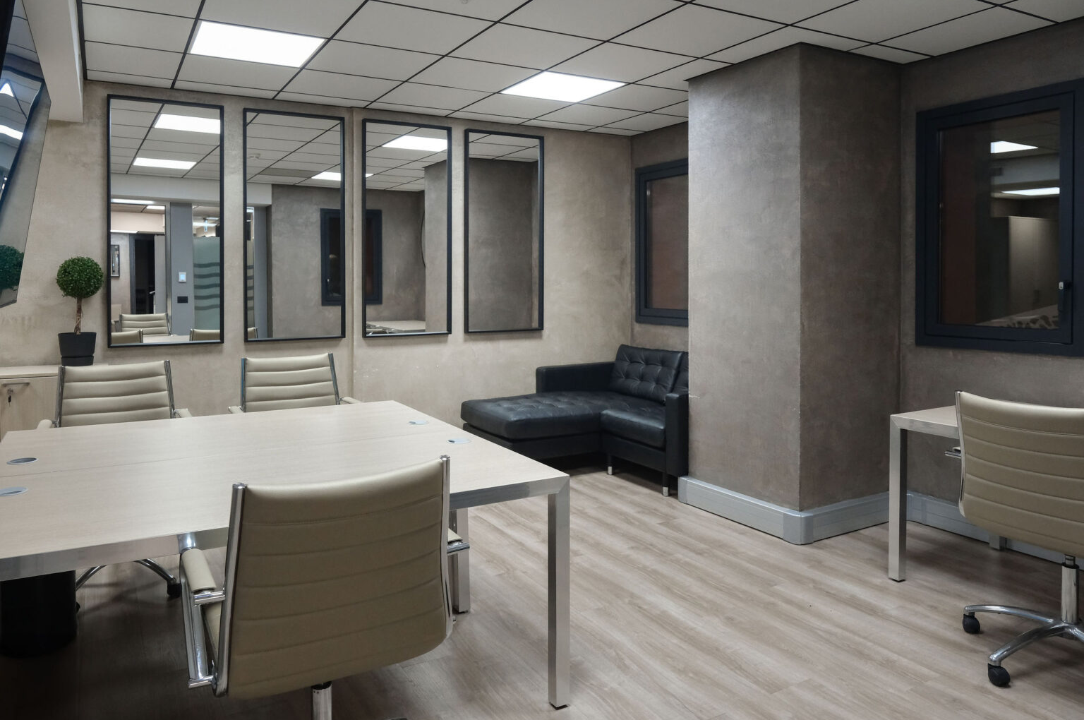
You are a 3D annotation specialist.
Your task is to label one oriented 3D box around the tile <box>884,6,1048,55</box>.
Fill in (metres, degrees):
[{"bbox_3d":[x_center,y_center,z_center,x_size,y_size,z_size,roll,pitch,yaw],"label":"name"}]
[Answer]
[{"bbox_3d":[2.031,-1.584,3.495,0.465,0.020,0.600,-5,8,-30],"label":"tile"}]

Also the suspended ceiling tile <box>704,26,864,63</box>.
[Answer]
[{"bbox_3d":[1.253,-1.606,3.743,0.595,0.020,0.595,-5,9,-29],"label":"suspended ceiling tile"}]

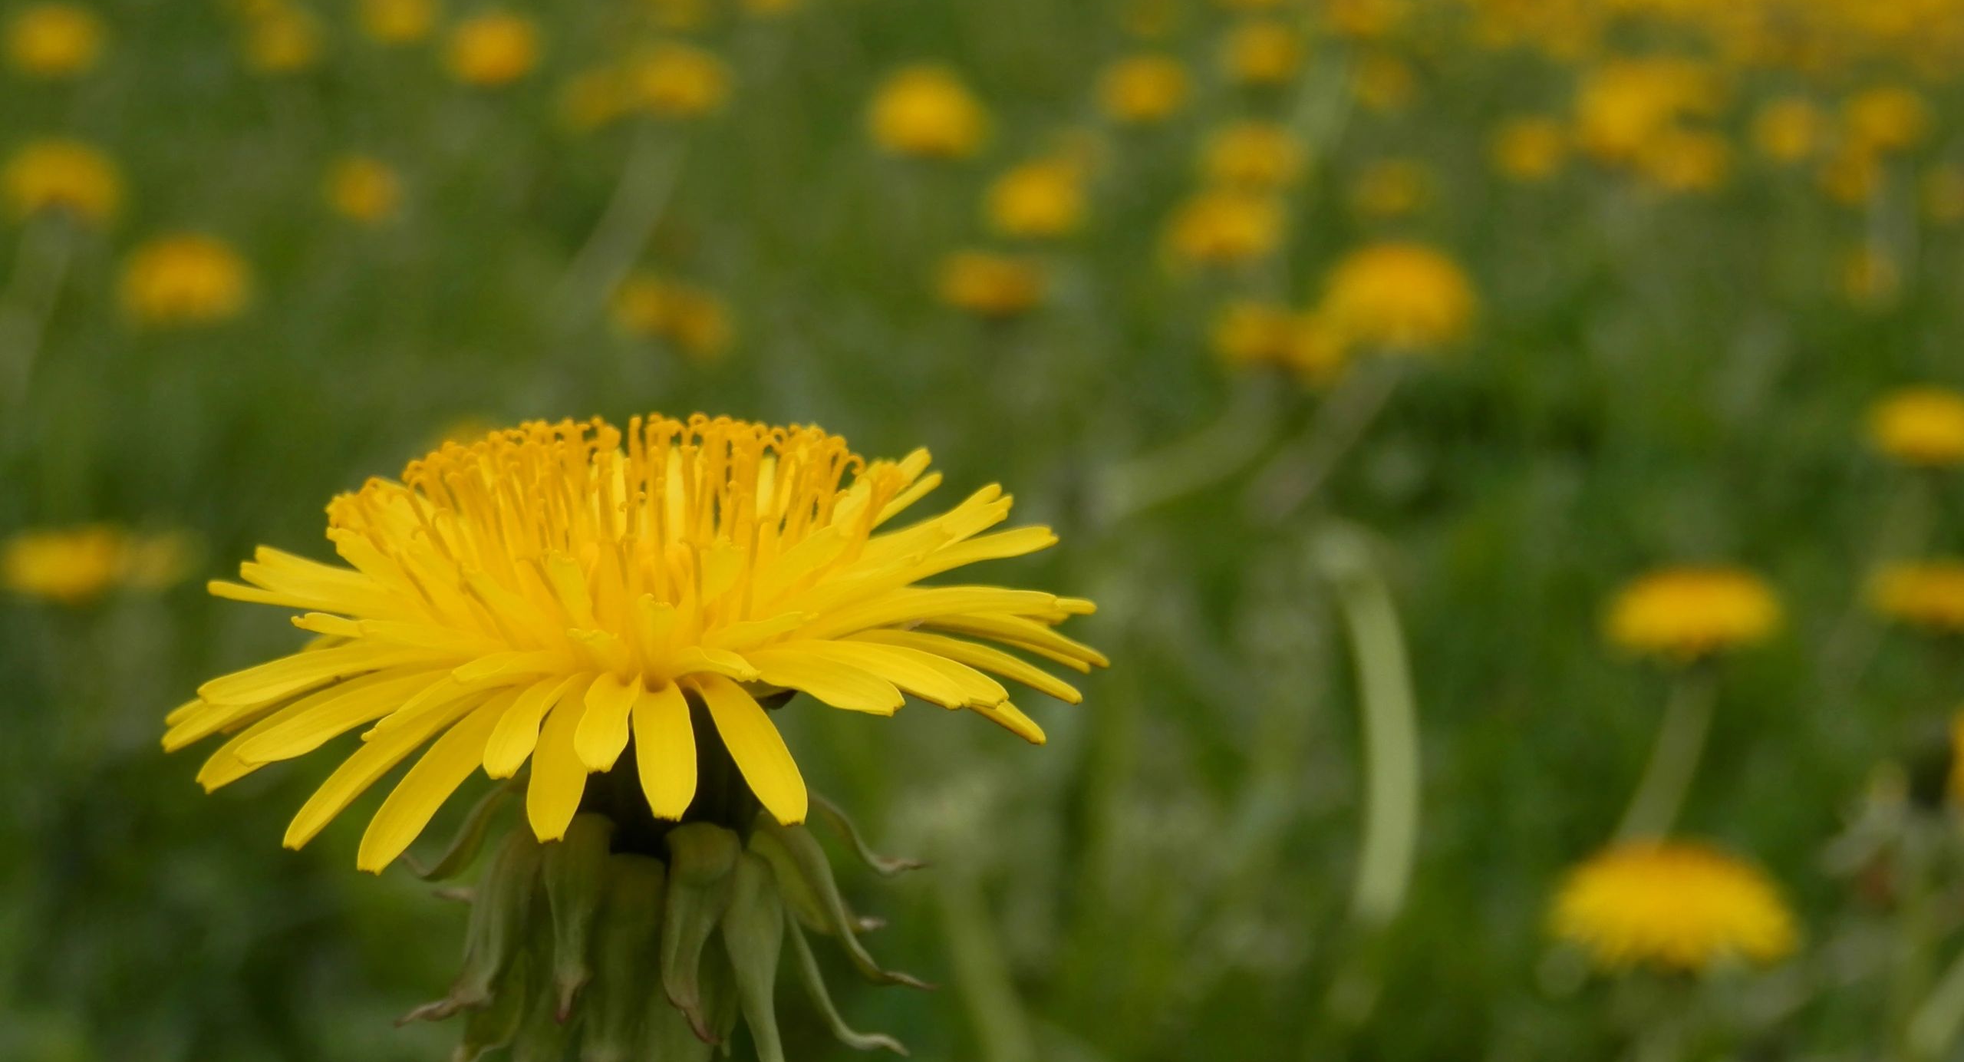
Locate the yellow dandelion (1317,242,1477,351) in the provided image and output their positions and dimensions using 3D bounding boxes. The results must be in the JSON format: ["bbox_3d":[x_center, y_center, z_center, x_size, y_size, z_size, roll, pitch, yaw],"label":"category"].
[{"bbox_3d":[0.115,-0.065,1.040,0.041,0.025,0.041,0,10,0],"label":"yellow dandelion"}]

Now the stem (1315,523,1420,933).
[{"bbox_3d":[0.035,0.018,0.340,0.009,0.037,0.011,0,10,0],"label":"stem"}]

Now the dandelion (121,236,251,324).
[{"bbox_3d":[-0.263,-0.083,1.240,0.041,0.024,0.041,0,10,0],"label":"dandelion"}]

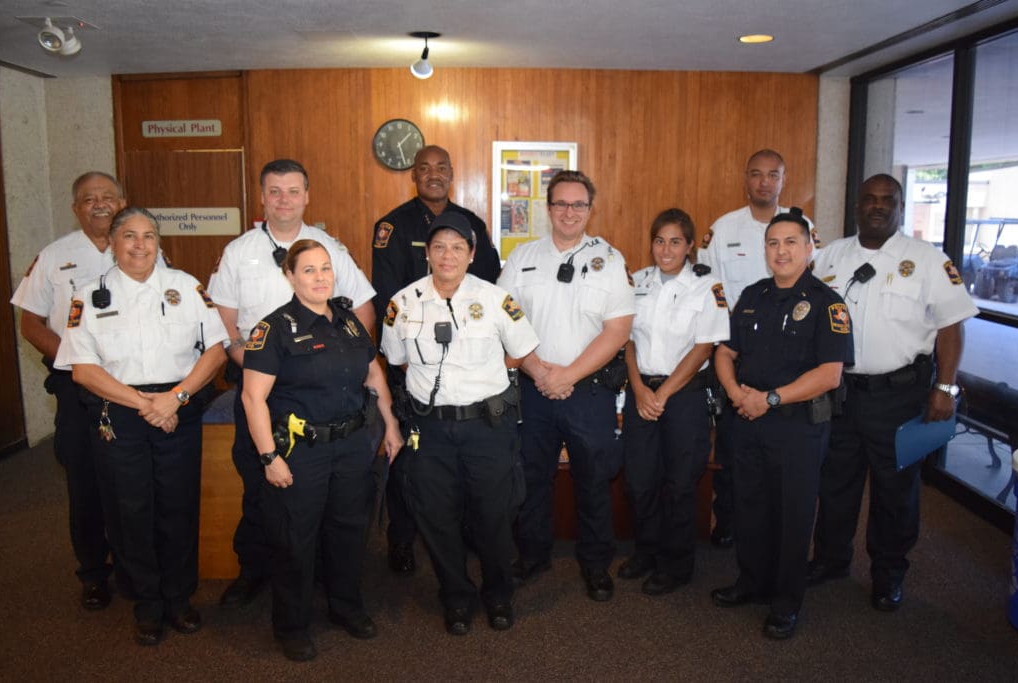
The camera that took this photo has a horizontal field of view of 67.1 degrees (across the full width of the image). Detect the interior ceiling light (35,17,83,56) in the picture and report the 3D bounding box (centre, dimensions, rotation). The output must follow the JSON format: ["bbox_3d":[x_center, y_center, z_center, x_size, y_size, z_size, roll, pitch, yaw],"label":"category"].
[{"bbox_3d":[-2.487,-1.688,4.250,0.180,0.170,0.270,-1,9,-3],"label":"interior ceiling light"}]

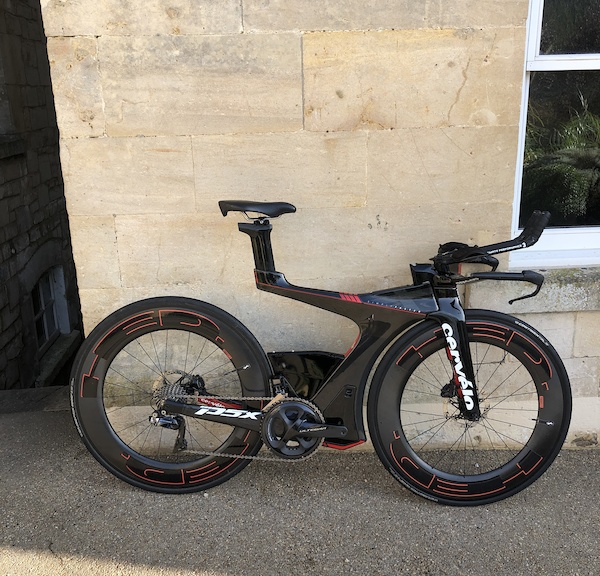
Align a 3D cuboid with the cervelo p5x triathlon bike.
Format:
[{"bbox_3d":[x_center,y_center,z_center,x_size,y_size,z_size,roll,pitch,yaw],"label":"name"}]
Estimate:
[{"bbox_3d":[0.076,0.219,2.092,1.642,0.994,0.440,2,8,0],"label":"cervelo p5x triathlon bike"}]

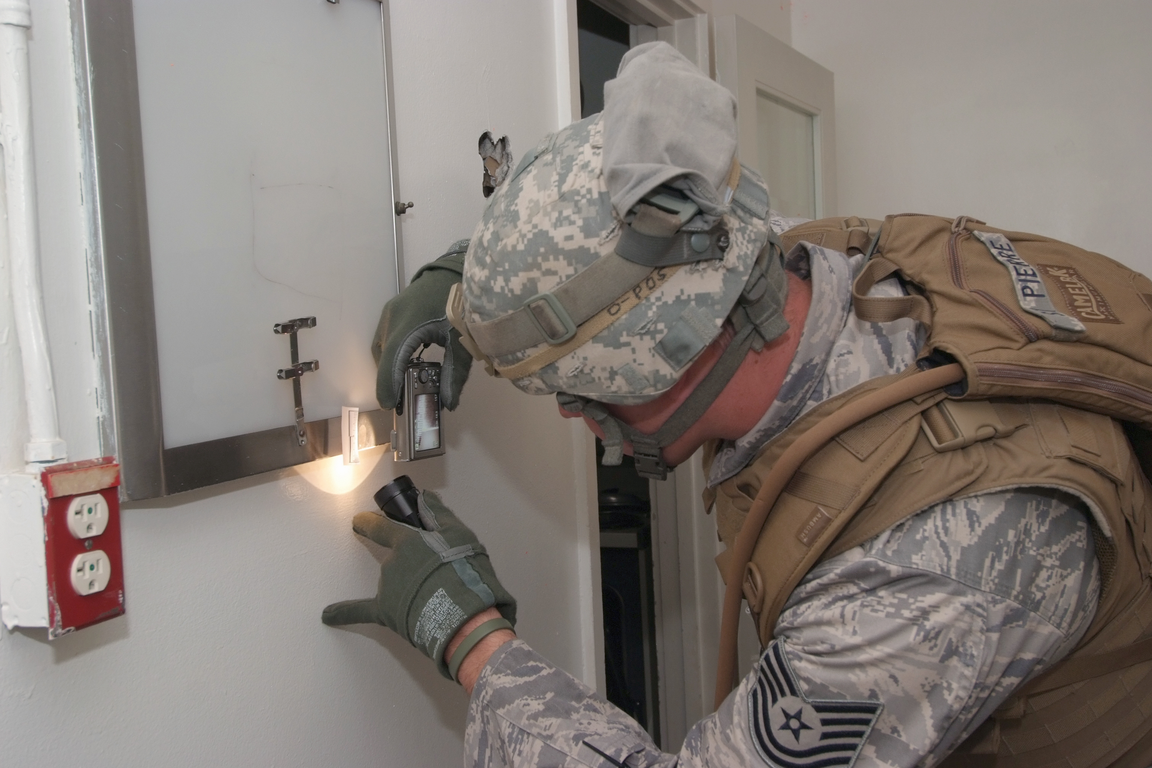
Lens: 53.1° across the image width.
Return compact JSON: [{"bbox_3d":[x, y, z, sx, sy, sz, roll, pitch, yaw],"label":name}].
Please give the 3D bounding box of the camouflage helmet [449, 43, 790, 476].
[{"bbox_3d":[0.057,-0.099,1.029,0.310,0.310,0.260,-32,27,12],"label":"camouflage helmet"}]

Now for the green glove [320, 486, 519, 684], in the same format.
[{"bbox_3d":[-0.149,0.186,1.070,0.170,0.150,0.090,35,0,29],"label":"green glove"}]

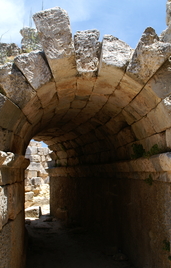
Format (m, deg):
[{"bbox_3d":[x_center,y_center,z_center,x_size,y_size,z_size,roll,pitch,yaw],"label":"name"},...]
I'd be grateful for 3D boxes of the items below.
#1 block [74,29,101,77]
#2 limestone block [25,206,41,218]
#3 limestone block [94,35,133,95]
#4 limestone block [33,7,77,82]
[{"bbox_3d":[-0.002,-0.976,3.884,0.318,0.553,0.473,5,-8,-3],"label":"block"},{"bbox_3d":[-2.053,3.053,11.700,0.720,0.430,0.600,0,-7,0],"label":"limestone block"},{"bbox_3d":[0.310,-0.806,3.765,0.320,0.420,1.050,7,-8,-3],"label":"limestone block"},{"bbox_3d":[-0.341,-1.006,3.437,0.348,0.540,0.609,-12,-6,-5],"label":"limestone block"}]

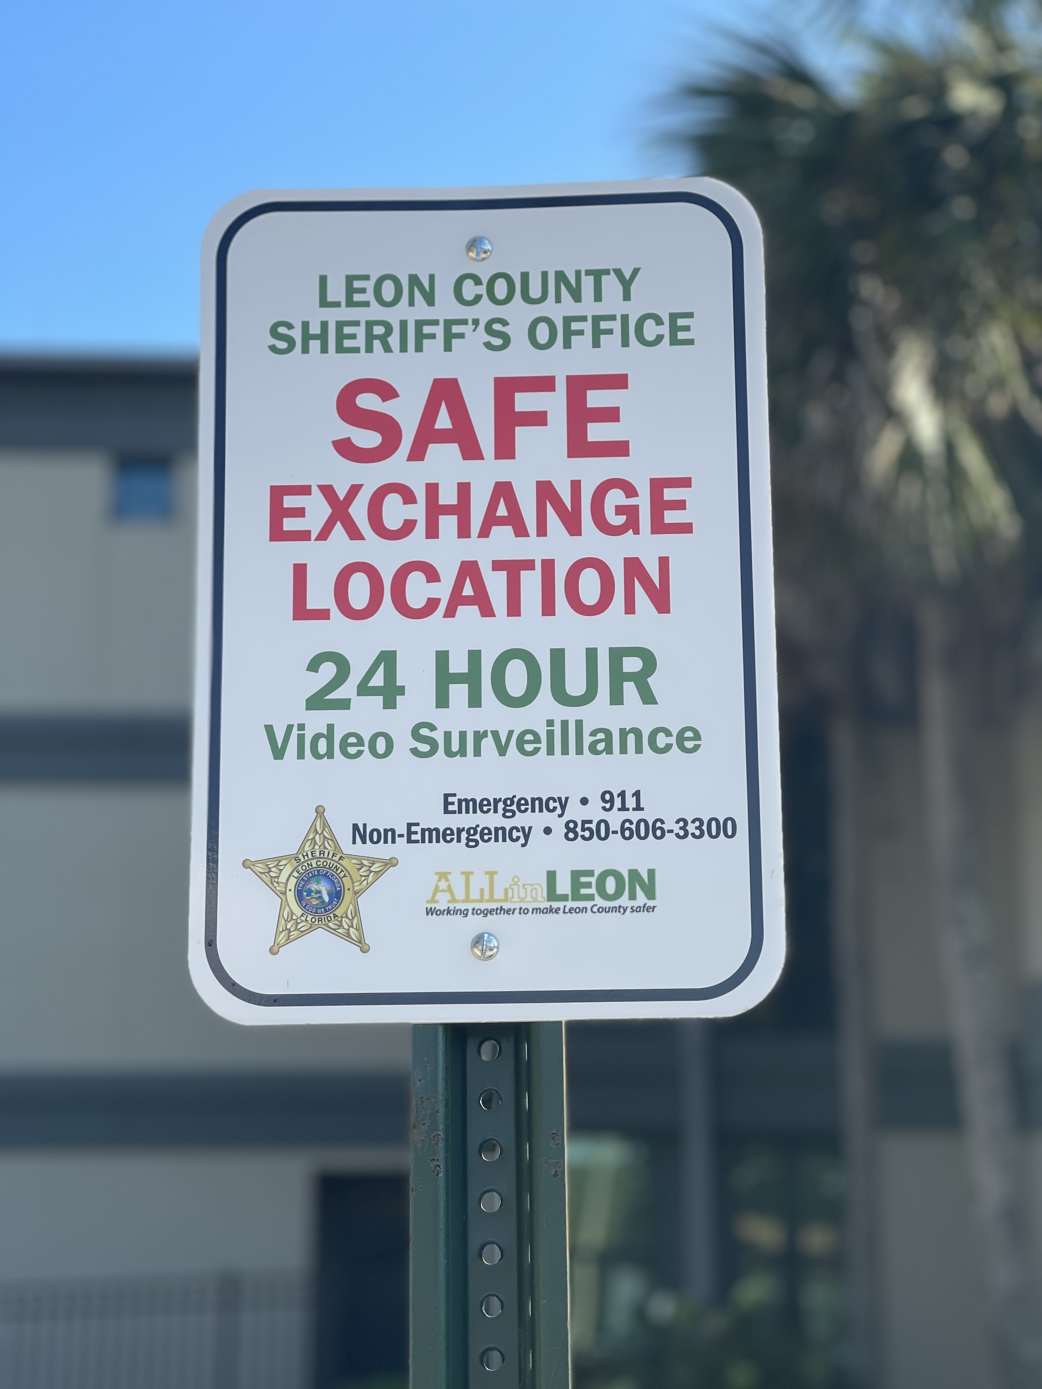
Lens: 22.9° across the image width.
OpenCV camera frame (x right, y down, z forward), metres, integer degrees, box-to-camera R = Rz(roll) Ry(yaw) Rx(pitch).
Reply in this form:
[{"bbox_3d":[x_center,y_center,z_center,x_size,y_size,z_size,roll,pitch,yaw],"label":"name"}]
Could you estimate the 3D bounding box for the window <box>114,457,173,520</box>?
[{"bbox_3d":[-3.451,-1.882,23.500,0.545,0.595,0.100,0,-13,-4],"label":"window"}]

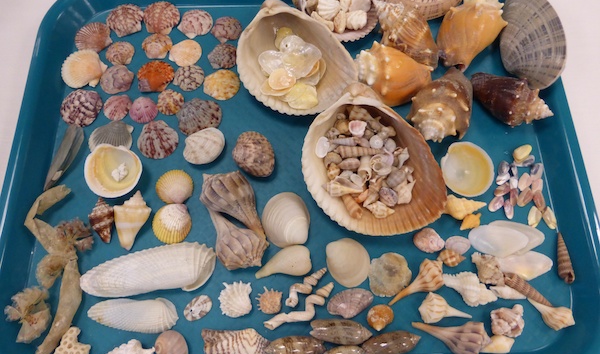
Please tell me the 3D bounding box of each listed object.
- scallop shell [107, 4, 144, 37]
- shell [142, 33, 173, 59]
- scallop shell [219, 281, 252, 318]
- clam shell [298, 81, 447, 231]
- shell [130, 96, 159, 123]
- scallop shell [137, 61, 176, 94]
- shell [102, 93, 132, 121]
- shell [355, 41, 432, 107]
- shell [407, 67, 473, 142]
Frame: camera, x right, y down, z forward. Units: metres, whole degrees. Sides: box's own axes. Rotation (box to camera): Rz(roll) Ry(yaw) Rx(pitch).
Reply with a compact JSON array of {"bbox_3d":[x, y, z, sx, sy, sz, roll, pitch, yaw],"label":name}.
[{"bbox_3d":[-0.164,-0.149,0.404,0.034,0.010,0.035,-20,72,-7],"label":"scallop shell"},{"bbox_3d":[-0.132,-0.122,0.397,0.027,0.009,0.029,-7,71,-3],"label":"shell"},{"bbox_3d":[-0.048,0.089,0.320,0.028,0.010,0.027,38,74,12],"label":"scallop shell"},{"bbox_3d":[0.049,-0.010,0.339,0.097,0.048,0.124,-17,72,-7],"label":"clam shell"},{"bbox_3d":[-0.136,-0.059,0.373,0.024,0.007,0.024,-6,70,-3],"label":"shell"},{"bbox_3d":[-0.130,-0.091,0.384,0.033,0.009,0.033,0,70,-1],"label":"scallop shell"},{"bbox_3d":[-0.159,-0.062,0.375,0.023,0.007,0.026,43,76,13],"label":"shell"},{"bbox_3d":[0.077,-0.088,0.369,0.065,0.040,0.053,10,70,3],"label":"shell"},{"bbox_3d":[0.122,-0.063,0.367,0.048,0.043,0.077,21,72,7],"label":"shell"}]

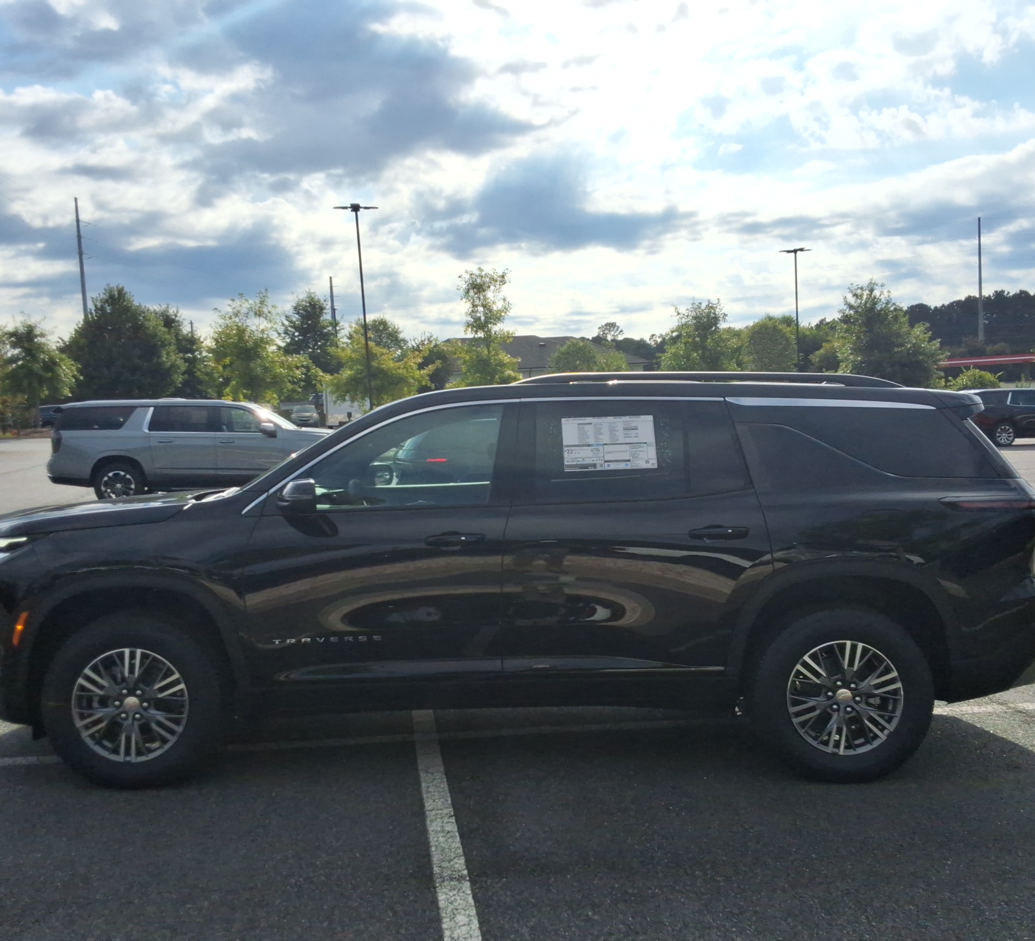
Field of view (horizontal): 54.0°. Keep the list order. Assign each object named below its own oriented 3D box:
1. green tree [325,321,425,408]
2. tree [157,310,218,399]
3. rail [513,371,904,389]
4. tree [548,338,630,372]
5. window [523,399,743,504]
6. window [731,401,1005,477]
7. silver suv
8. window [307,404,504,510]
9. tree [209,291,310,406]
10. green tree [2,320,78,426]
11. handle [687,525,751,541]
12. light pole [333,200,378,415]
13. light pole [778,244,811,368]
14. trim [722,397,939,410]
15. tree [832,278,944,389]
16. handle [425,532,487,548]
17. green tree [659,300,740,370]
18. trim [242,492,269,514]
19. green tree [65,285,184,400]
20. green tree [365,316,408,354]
[{"bbox_3d":[-7.207,-4.721,52.000,5.170,5.780,5.170,-3,4,0],"label":"green tree"},{"bbox_3d":[-25.500,-7.684,78.000,5.400,9.200,5.400,-3,4,-17],"label":"tree"},{"bbox_3d":[0.893,-0.423,4.740,1.820,0.080,0.070,-1,4,0],"label":"rail"},{"bbox_3d":[4.371,-5.746,62.000,5.210,4.854,5.210,-3,5,4],"label":"tree"},{"bbox_3d":[0.507,-0.089,4.409,0.955,0.445,0.180,0,5,0],"label":"window"},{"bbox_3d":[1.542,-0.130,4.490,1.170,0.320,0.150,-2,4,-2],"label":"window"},{"bbox_3d":[-5.170,-0.330,18.400,5.730,1.920,2.060,-2,4,0],"label":"silver suv"},{"bbox_3d":[-0.495,-0.059,4.500,0.870,0.470,0.130,-1,4,0],"label":"window"},{"bbox_3d":[-13.183,-5.424,52.000,5.270,7.480,5.270,-3,4,0],"label":"tree"},{"bbox_3d":[-29.072,-5.659,62.000,4.670,6.950,4.670,-3,4,0],"label":"green tree"},{"bbox_3d":[0.853,0.268,4.298,0.262,0.067,0.050,0,5,0],"label":"handle"},{"bbox_3d":[-5.407,-5.024,36.000,1.600,8.900,1.500,-2,4,-9],"label":"light pole"},{"bbox_3d":[14.665,-6.962,53.000,1.700,9.370,0.500,-3,4,0],"label":"light pole"},{"bbox_3d":[1.415,-0.304,4.600,0.940,0.062,0.060,-1,4,0],"label":"trim"},{"bbox_3d":[20.579,-6.913,56.000,6.274,7.322,6.274,-1,5,20],"label":"tree"},{"bbox_3d":[-0.264,0.295,4.330,0.260,0.062,0.060,-2,4,0],"label":"handle"},{"bbox_3d":[9.495,-5.452,53.000,4.500,6.900,4.500,-1,4,10],"label":"green tree"},{"bbox_3d":[-1.140,0.143,4.422,0.116,0.092,0.030,0,5,0],"label":"trim"},{"bbox_3d":[-26.336,-7.562,68.000,8.472,9.898,8.472,-5,5,-21],"label":"green tree"},{"bbox_3d":[-10.856,-7.765,80.000,5.200,8.900,5.200,-2,4,-7],"label":"green tree"}]

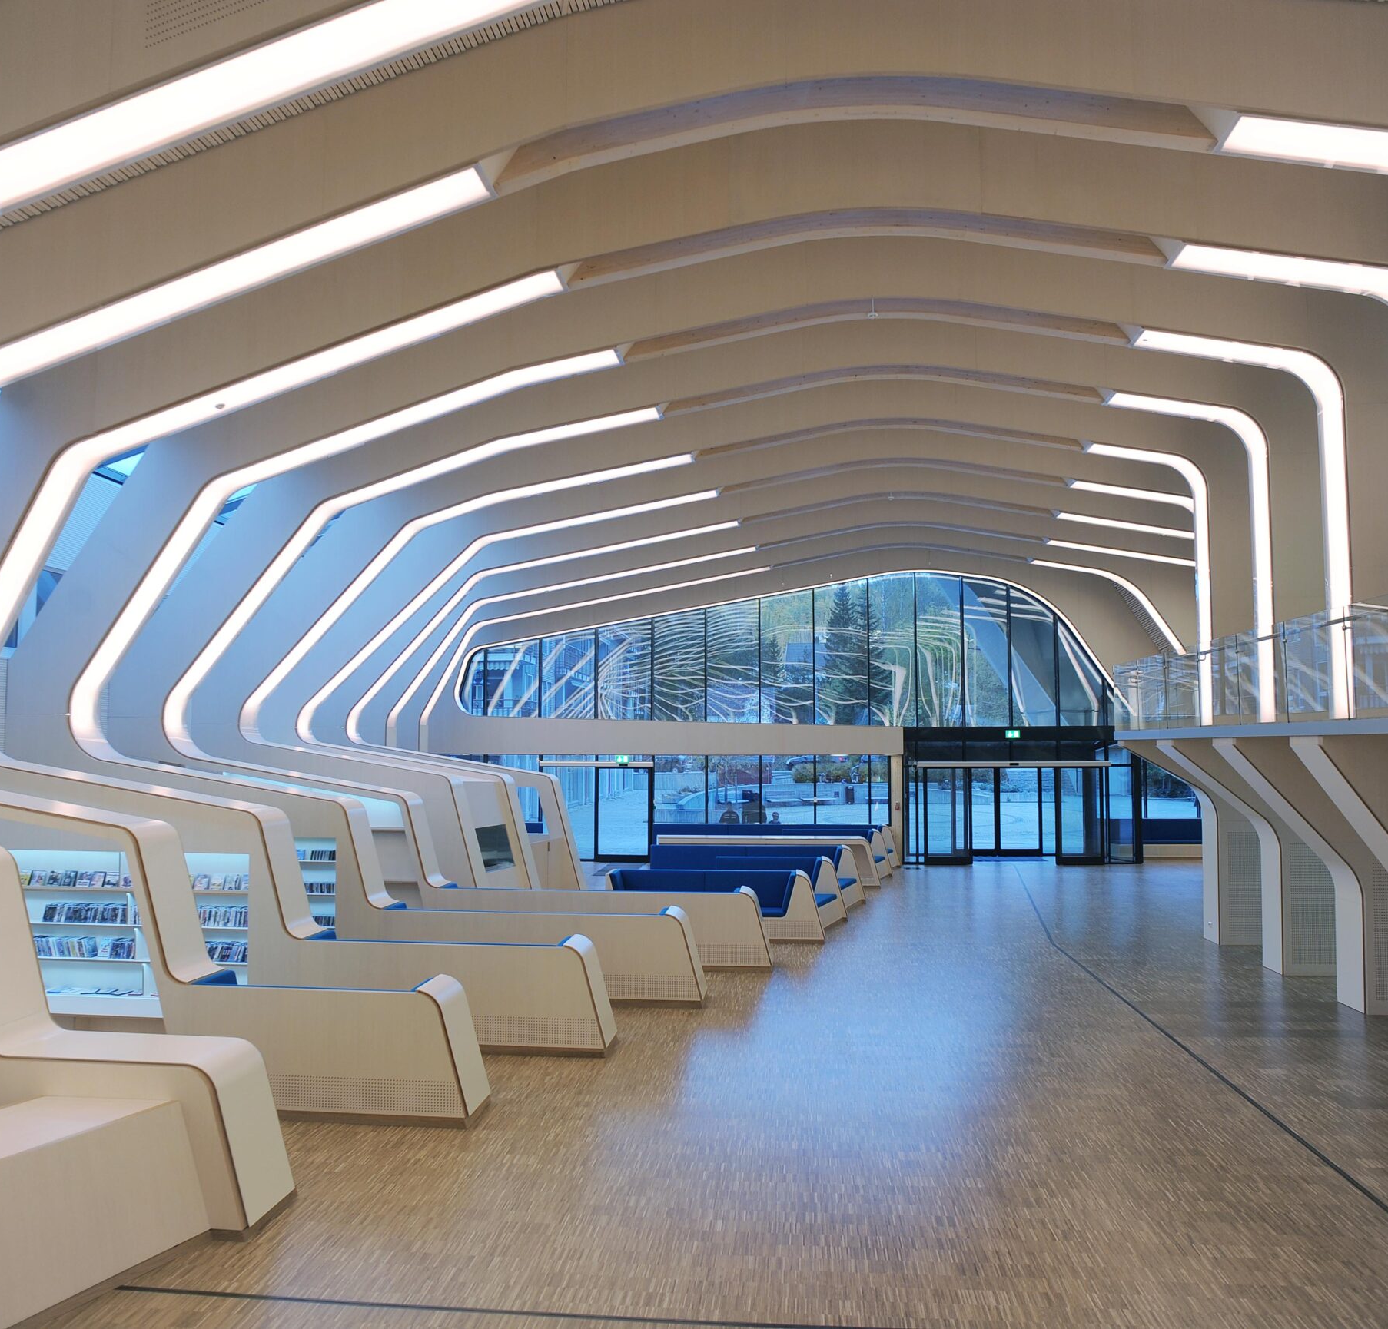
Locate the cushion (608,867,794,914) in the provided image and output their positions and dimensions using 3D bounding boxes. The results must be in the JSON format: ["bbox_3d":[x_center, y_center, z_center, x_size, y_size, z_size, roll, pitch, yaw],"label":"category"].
[{"bbox_3d":[0.147,3.273,15.922,2.699,0.606,0.600,-1,-4,6],"label":"cushion"}]

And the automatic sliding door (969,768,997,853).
[{"bbox_3d":[6.896,3.627,27.279,1.108,2.200,0.070,-1,-4,6],"label":"automatic sliding door"}]

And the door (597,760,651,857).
[{"bbox_3d":[-1.657,3.550,26.248,1.333,2.218,0.070,-1,-4,6],"label":"door"}]

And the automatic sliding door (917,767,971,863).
[{"bbox_3d":[5.795,3.474,25.372,1.092,2.215,0.070,-1,-4,6],"label":"automatic sliding door"}]

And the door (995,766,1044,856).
[{"bbox_3d":[7.948,3.617,27.177,1.118,2.200,0.070,-1,-4,6],"label":"door"}]

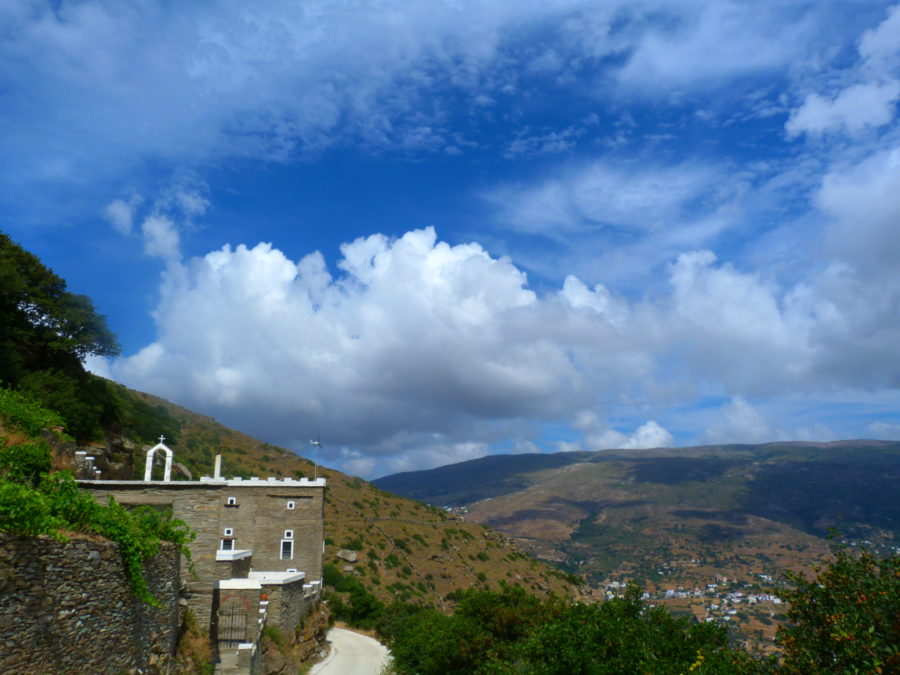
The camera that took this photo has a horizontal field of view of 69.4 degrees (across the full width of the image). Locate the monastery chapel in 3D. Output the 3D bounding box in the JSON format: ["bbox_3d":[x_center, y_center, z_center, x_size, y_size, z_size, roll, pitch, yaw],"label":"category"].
[{"bbox_3d":[-12.660,9.717,32.880,12.612,9.100,9.500,0,-12,2],"label":"monastery chapel"}]

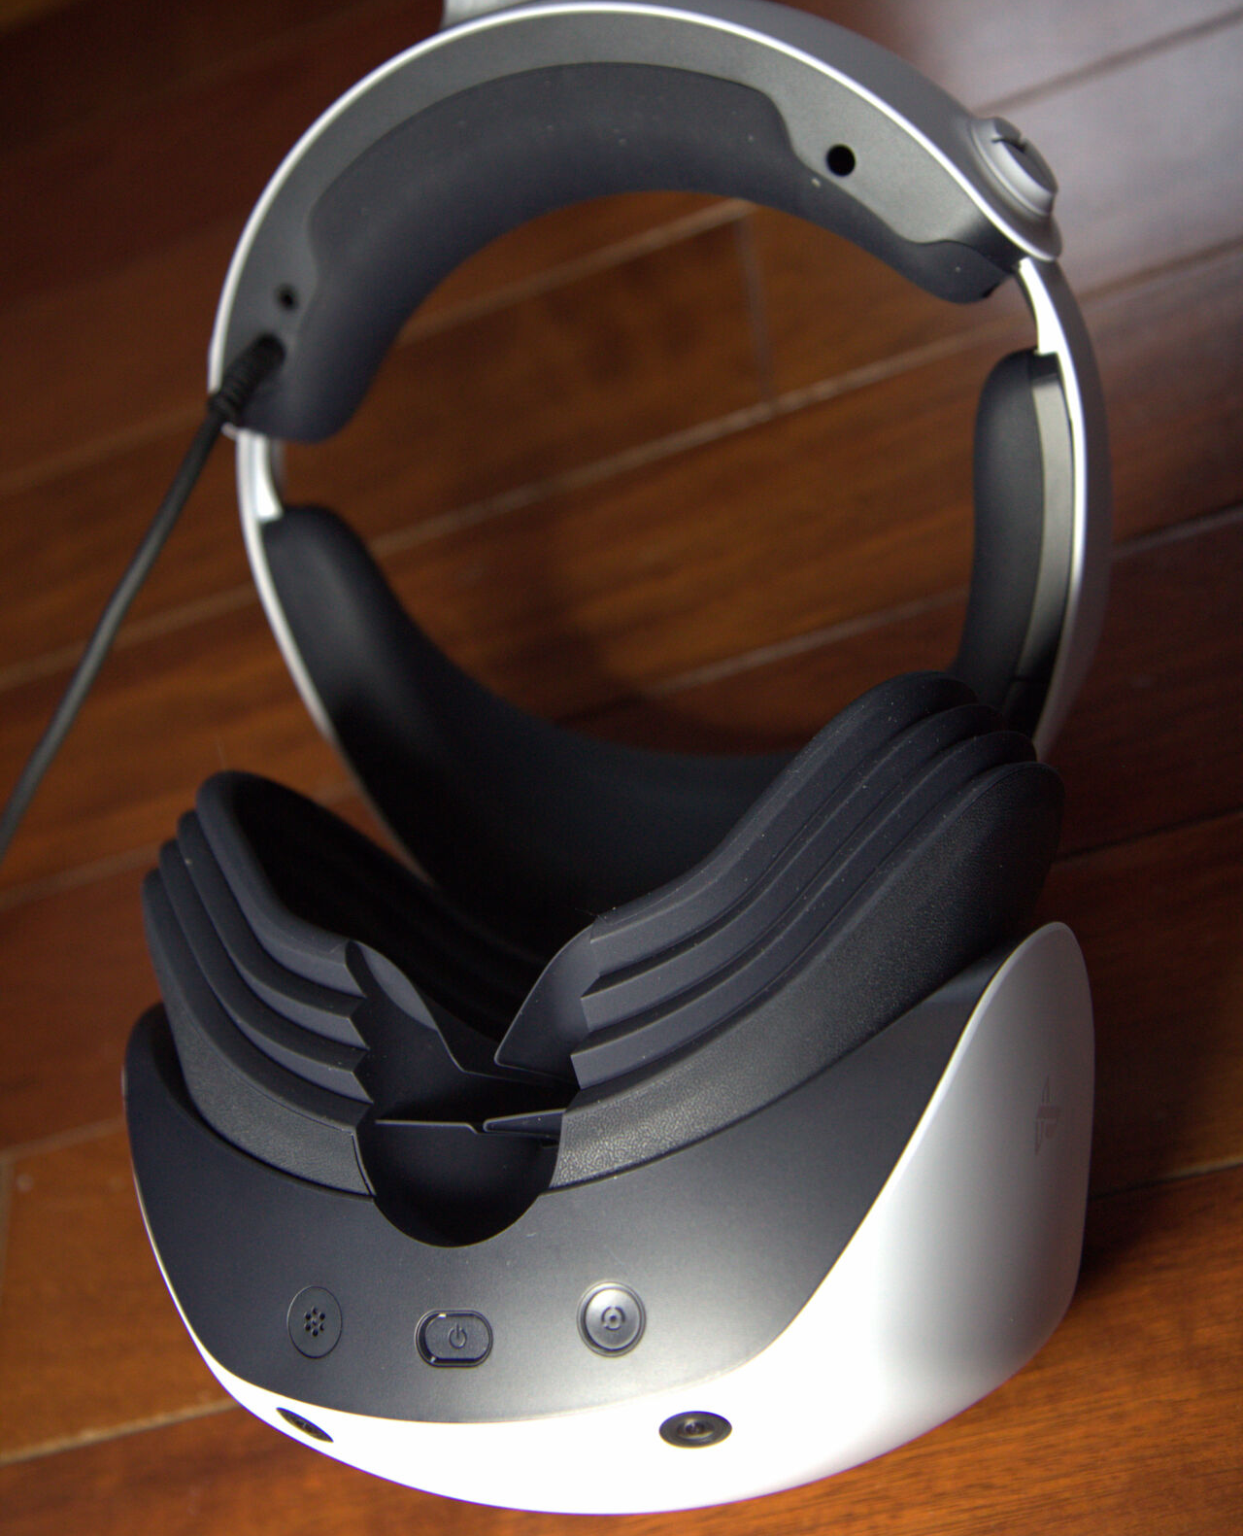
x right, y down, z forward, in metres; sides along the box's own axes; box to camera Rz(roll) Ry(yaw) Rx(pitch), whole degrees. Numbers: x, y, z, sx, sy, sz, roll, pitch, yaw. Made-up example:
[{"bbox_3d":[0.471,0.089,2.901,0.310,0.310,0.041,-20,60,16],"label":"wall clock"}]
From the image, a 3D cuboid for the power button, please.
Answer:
[{"bbox_3d":[-0.028,0.097,0.387,0.015,0.003,0.010,-8,75,26],"label":"power button"}]

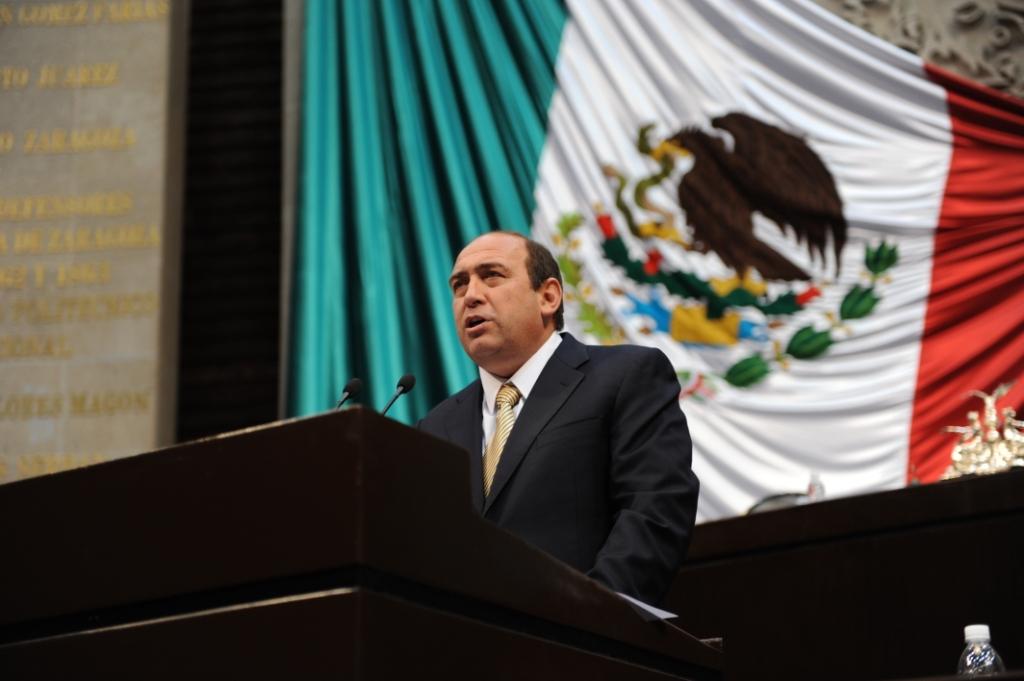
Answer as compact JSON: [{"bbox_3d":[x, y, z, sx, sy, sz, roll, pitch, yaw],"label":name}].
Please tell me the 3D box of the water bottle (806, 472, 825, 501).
[{"bbox_3d":[1.066,0.565,6.171,0.065,0.208,0.065,-1,-16,0],"label":"water bottle"}]

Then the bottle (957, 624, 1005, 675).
[{"bbox_3d":[0.571,0.449,2.131,0.065,0.208,0.065,-1,-16,0],"label":"bottle"}]

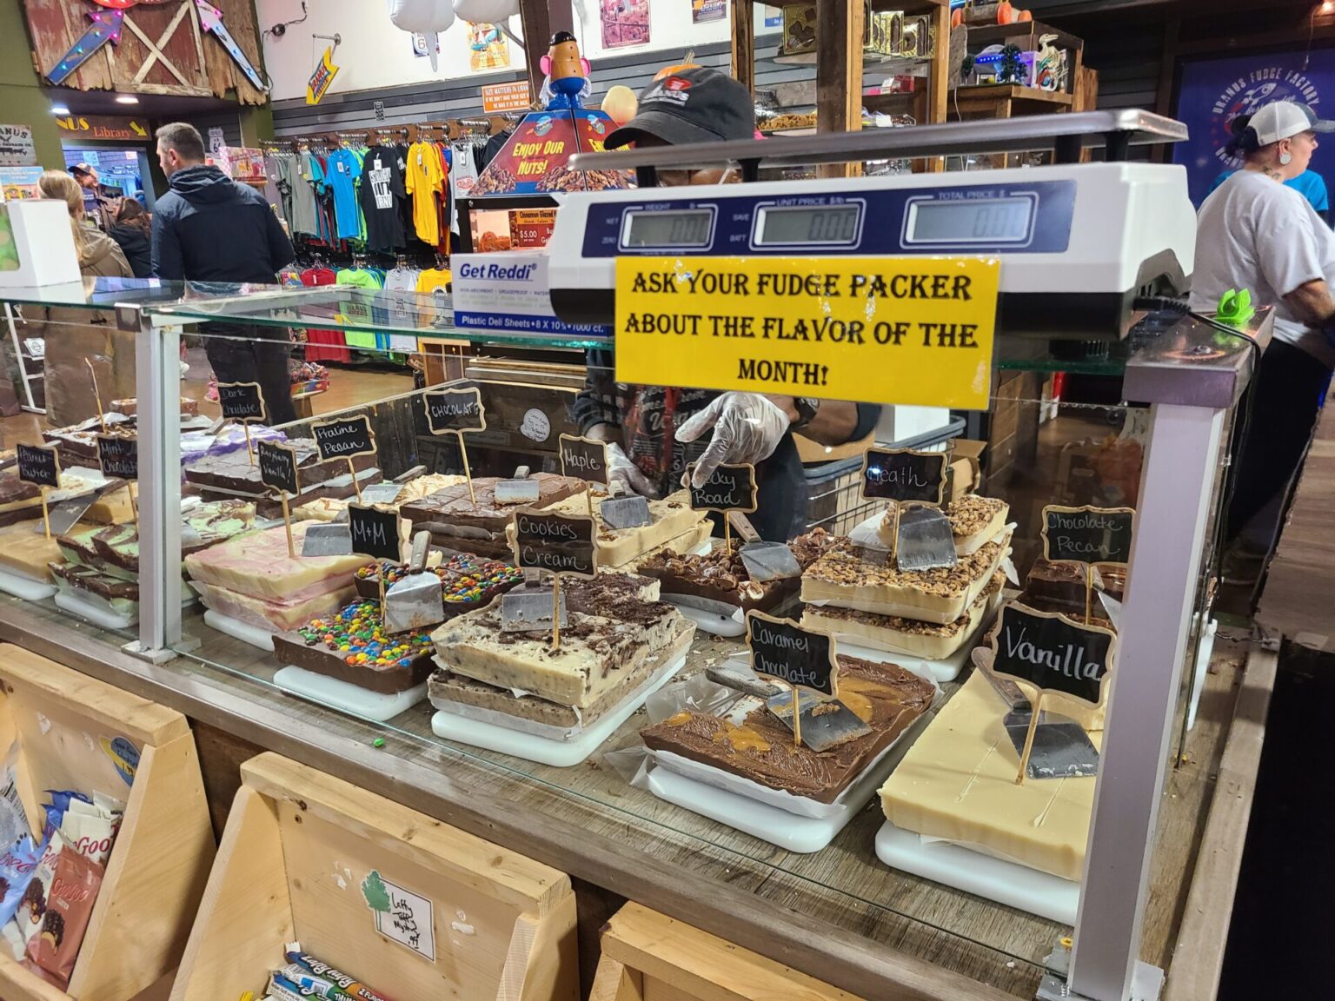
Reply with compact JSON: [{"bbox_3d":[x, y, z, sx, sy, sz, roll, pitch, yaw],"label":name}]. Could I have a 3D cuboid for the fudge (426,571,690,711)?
[{"bbox_3d":[-0.099,0.137,1.051,0.184,0.034,0.220,9,20,33],"label":"fudge"}]

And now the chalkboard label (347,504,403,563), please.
[{"bbox_3d":[-0.312,0.036,1.070,0.091,0.063,0.005,12,22,39],"label":"chalkboard label"}]

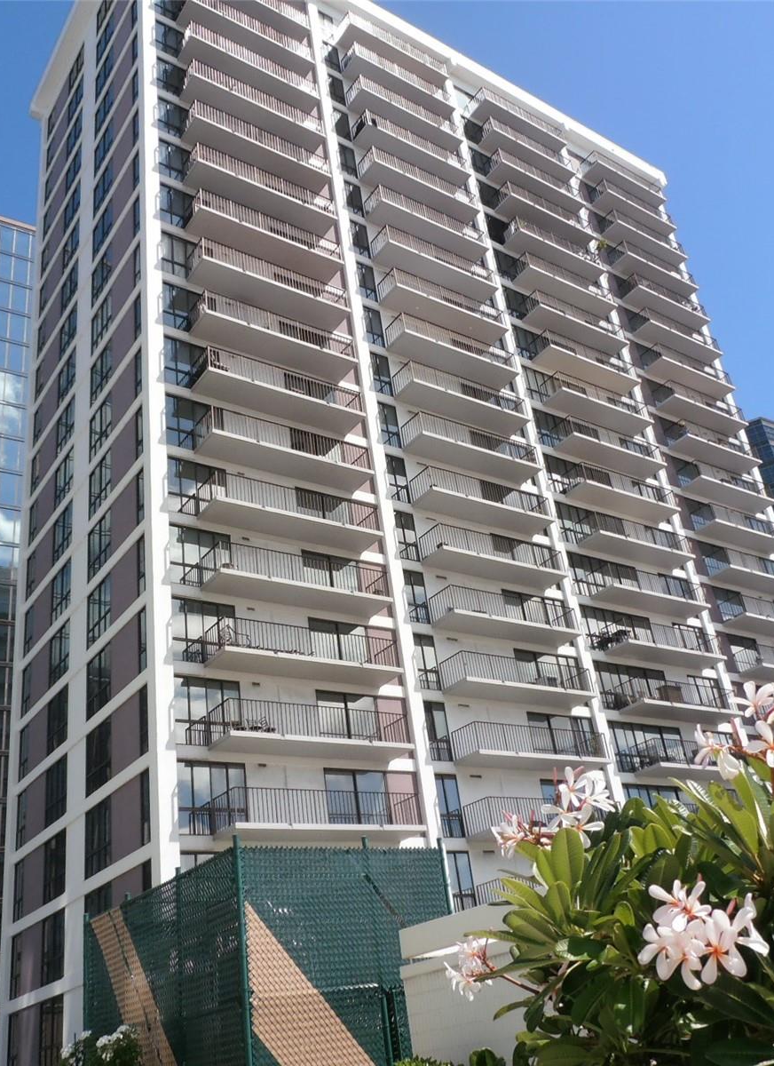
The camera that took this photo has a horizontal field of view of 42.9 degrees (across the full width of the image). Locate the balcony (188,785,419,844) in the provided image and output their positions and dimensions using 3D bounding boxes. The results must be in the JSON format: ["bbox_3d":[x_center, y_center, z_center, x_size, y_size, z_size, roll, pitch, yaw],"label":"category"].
[{"bbox_3d":[-2.043,8.896,30.879,6.958,1.205,1.611,12,-34,-34],"label":"balcony"}]

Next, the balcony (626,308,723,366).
[{"bbox_3d":[18.170,-12.172,61.772,6.891,1.238,1.485,12,-34,-34],"label":"balcony"}]

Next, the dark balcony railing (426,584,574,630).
[{"bbox_3d":[4.911,3.470,40.572,6.796,1.040,1.412,12,-34,-34],"label":"dark balcony railing"}]

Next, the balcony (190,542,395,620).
[{"bbox_3d":[-3.056,1.702,34.630,6.926,1.185,1.434,12,-34,-34],"label":"balcony"}]

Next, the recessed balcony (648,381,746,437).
[{"bbox_3d":[18.532,-7.266,58.070,6.751,1.191,1.408,12,-34,-34],"label":"recessed balcony"}]

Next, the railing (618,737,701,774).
[{"bbox_3d":[13.548,9.986,43.225,6.742,1.059,1.572,12,-34,-34],"label":"railing"}]

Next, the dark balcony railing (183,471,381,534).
[{"bbox_3d":[-3.463,-0.738,36.271,6.918,1.086,1.430,12,-34,-34],"label":"dark balcony railing"}]

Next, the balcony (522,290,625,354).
[{"bbox_3d":[10.324,-11.362,53.938,6.829,1.191,1.408,12,-34,-34],"label":"balcony"}]

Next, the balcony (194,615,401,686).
[{"bbox_3d":[-2.705,4.086,33.367,6.926,1.185,1.434,12,-34,-34],"label":"balcony"}]

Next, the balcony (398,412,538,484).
[{"bbox_3d":[3.863,-3.694,43.943,6.940,1.185,1.434,12,-34,-34],"label":"balcony"}]

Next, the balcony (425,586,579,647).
[{"bbox_3d":[4.922,3.519,40.424,6.884,1.238,1.485,12,-34,-34],"label":"balcony"}]

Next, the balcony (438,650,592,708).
[{"bbox_3d":[5.266,5.840,38.894,6.940,1.185,1.434,12,-34,-34],"label":"balcony"}]

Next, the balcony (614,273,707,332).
[{"bbox_3d":[17.818,-14.577,63.057,6.891,1.238,1.485,12,-34,-34],"label":"balcony"}]

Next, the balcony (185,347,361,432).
[{"bbox_3d":[-4.160,-5.432,38.531,6.958,1.205,1.611,12,-34,-34],"label":"balcony"}]

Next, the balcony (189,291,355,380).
[{"bbox_3d":[-4.513,-7.820,39.806,6.958,1.205,1.611,12,-34,-34],"label":"balcony"}]

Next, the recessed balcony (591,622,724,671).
[{"bbox_3d":[13.046,5.310,46.086,6.978,1.192,1.467,12,-34,-34],"label":"recessed balcony"}]

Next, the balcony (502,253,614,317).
[{"bbox_3d":[10.171,-13.955,56.275,6.900,1.238,1.485,12,-34,-34],"label":"balcony"}]

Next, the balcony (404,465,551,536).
[{"bbox_3d":[4.148,-1.311,42.177,6.790,1.191,1.408,12,-34,-34],"label":"balcony"}]

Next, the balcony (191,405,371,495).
[{"bbox_3d":[-3.711,-3.046,36.781,6.835,1.191,1.408,12,-34,-34],"label":"balcony"}]

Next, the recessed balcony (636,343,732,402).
[{"bbox_3d":[18.388,-9.679,60.175,7.018,1.205,1.611,12,-34,-34],"label":"recessed balcony"}]

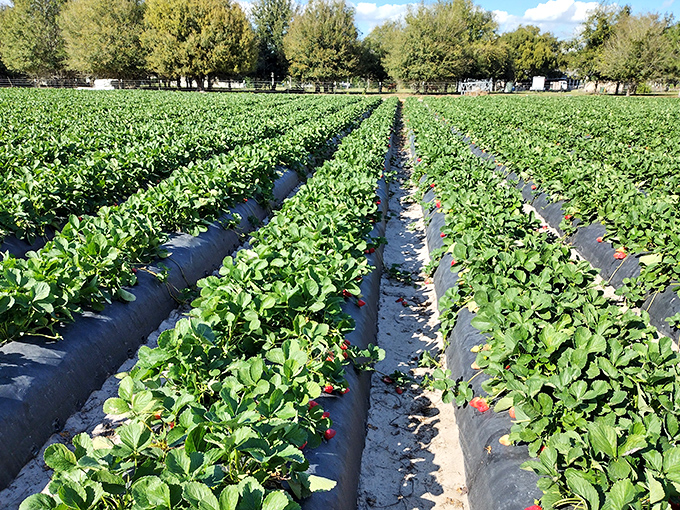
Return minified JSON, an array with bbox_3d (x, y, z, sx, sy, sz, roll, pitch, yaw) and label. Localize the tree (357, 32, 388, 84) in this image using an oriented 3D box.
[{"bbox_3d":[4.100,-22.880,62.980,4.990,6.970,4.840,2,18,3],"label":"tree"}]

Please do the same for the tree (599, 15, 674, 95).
[{"bbox_3d":[31.240,-21.150,56.080,7.820,8.200,7.590,10,20,26],"label":"tree"}]

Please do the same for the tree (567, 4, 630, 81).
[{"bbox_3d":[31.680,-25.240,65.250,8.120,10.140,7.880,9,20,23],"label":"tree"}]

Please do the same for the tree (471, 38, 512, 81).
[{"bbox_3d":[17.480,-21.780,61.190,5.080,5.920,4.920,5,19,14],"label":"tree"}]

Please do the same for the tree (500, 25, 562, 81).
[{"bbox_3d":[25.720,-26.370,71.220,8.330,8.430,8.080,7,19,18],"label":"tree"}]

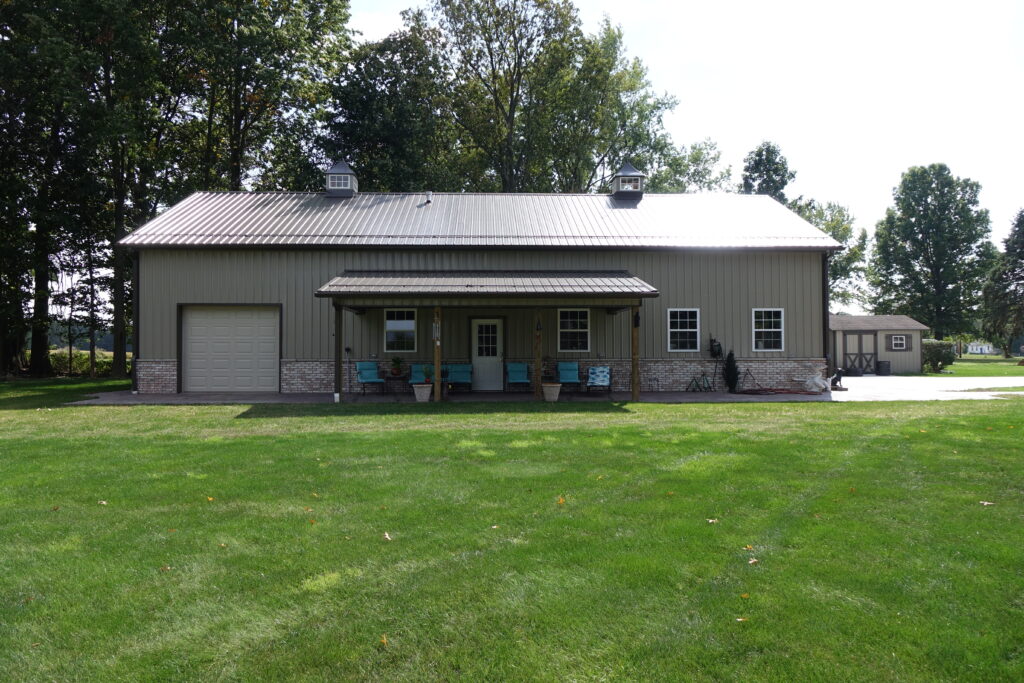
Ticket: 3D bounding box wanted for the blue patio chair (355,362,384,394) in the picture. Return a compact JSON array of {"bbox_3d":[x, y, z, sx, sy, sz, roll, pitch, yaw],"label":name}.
[{"bbox_3d":[-3.850,1.010,18.500,0.660,0.880,0.720,0,-1,-24],"label":"blue patio chair"}]

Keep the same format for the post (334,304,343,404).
[{"bbox_3d":[-4.140,0.275,16.310,0.145,2.360,0.145,0,-1,-1],"label":"post"}]

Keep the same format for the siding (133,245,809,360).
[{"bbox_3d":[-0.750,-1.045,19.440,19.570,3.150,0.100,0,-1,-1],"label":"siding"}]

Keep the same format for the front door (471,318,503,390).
[{"bbox_3d":[-0.721,0.383,19.440,0.920,2.050,0.060,0,-1,-1],"label":"front door"}]

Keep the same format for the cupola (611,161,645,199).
[{"bbox_3d":[4.090,-5.620,24.000,1.030,1.370,1.030,0,0,-1],"label":"cupola"}]

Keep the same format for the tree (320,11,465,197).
[{"bbox_3d":[-6.200,-8.150,37.000,7.800,19.400,7.800,0,0,-1],"label":"tree"}]

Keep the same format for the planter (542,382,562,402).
[{"bbox_3d":[0.976,1.224,16.450,0.480,0.460,0.480,0,-1,-1],"label":"planter"}]

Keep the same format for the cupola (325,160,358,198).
[{"bbox_3d":[-5.900,-5.630,23.900,1.030,1.420,1.030,0,-1,-1],"label":"cupola"}]

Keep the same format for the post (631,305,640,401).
[{"bbox_3d":[3.060,0.275,16.750,0.150,2.370,0.150,0,-1,-1],"label":"post"}]

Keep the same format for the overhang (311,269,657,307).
[{"bbox_3d":[-0.610,-1.450,17.580,8.000,1.170,3.500,0,0,-1],"label":"overhang"}]

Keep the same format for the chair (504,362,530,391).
[{"bbox_3d":[0.170,0.930,18.450,0.660,0.840,0.700,0,0,-9],"label":"chair"}]

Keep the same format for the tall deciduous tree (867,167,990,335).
[{"bbox_3d":[35.639,-6.457,58.000,10.300,17.000,10.000,0,-1,-1],"label":"tall deciduous tree"}]

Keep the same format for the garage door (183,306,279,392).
[{"bbox_3d":[-7.937,0.211,19.250,2.710,2.420,0.090,0,-1,-1],"label":"garage door"}]

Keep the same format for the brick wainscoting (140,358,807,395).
[{"bbox_3d":[-0.760,0.993,19.380,19.570,0.940,0.140,0,-1,-1],"label":"brick wainscoting"}]

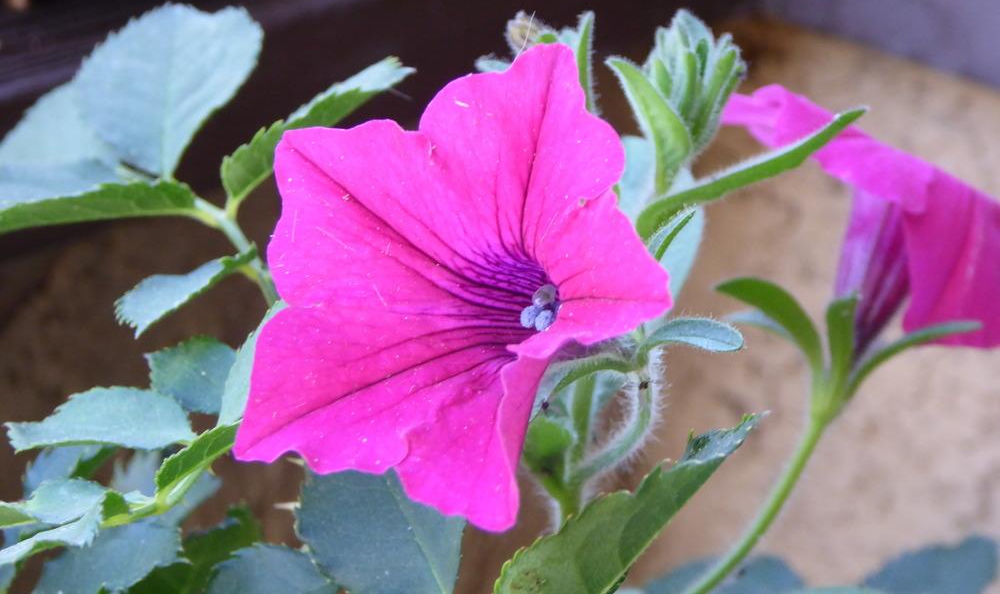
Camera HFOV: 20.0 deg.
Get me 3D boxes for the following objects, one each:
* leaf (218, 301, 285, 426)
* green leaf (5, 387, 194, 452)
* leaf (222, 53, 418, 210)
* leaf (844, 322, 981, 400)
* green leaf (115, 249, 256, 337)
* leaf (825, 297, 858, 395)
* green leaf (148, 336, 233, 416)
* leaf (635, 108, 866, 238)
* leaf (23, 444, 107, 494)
[{"bbox_3d":[-0.037,0.011,0.455,0.014,0.023,0.004,14,-20,44],"label":"leaf"},{"bbox_3d":[-0.063,0.019,0.445,0.029,0.005,0.017,-2,29,-12],"label":"green leaf"},{"bbox_3d":[-0.030,-0.027,0.460,0.034,0.007,0.017,-37,15,-12],"label":"leaf"},{"bbox_3d":[0.070,0.011,0.476,0.025,0.007,0.006,-29,6,0],"label":"leaf"},{"bbox_3d":[-0.050,-0.001,0.452,0.024,0.005,0.011,-35,27,-12],"label":"green leaf"},{"bbox_3d":[0.058,0.008,0.478,0.005,0.017,0.004,13,6,12],"label":"leaf"},{"bbox_3d":[-0.050,0.013,0.462,0.015,0.012,0.003,15,-22,6],"label":"green leaf"},{"bbox_3d":[0.040,-0.019,0.450,0.040,0.007,0.010,-27,-18,-3],"label":"leaf"},{"bbox_3d":[-0.073,0.029,0.475,0.015,0.004,0.011,-28,48,-15],"label":"leaf"}]

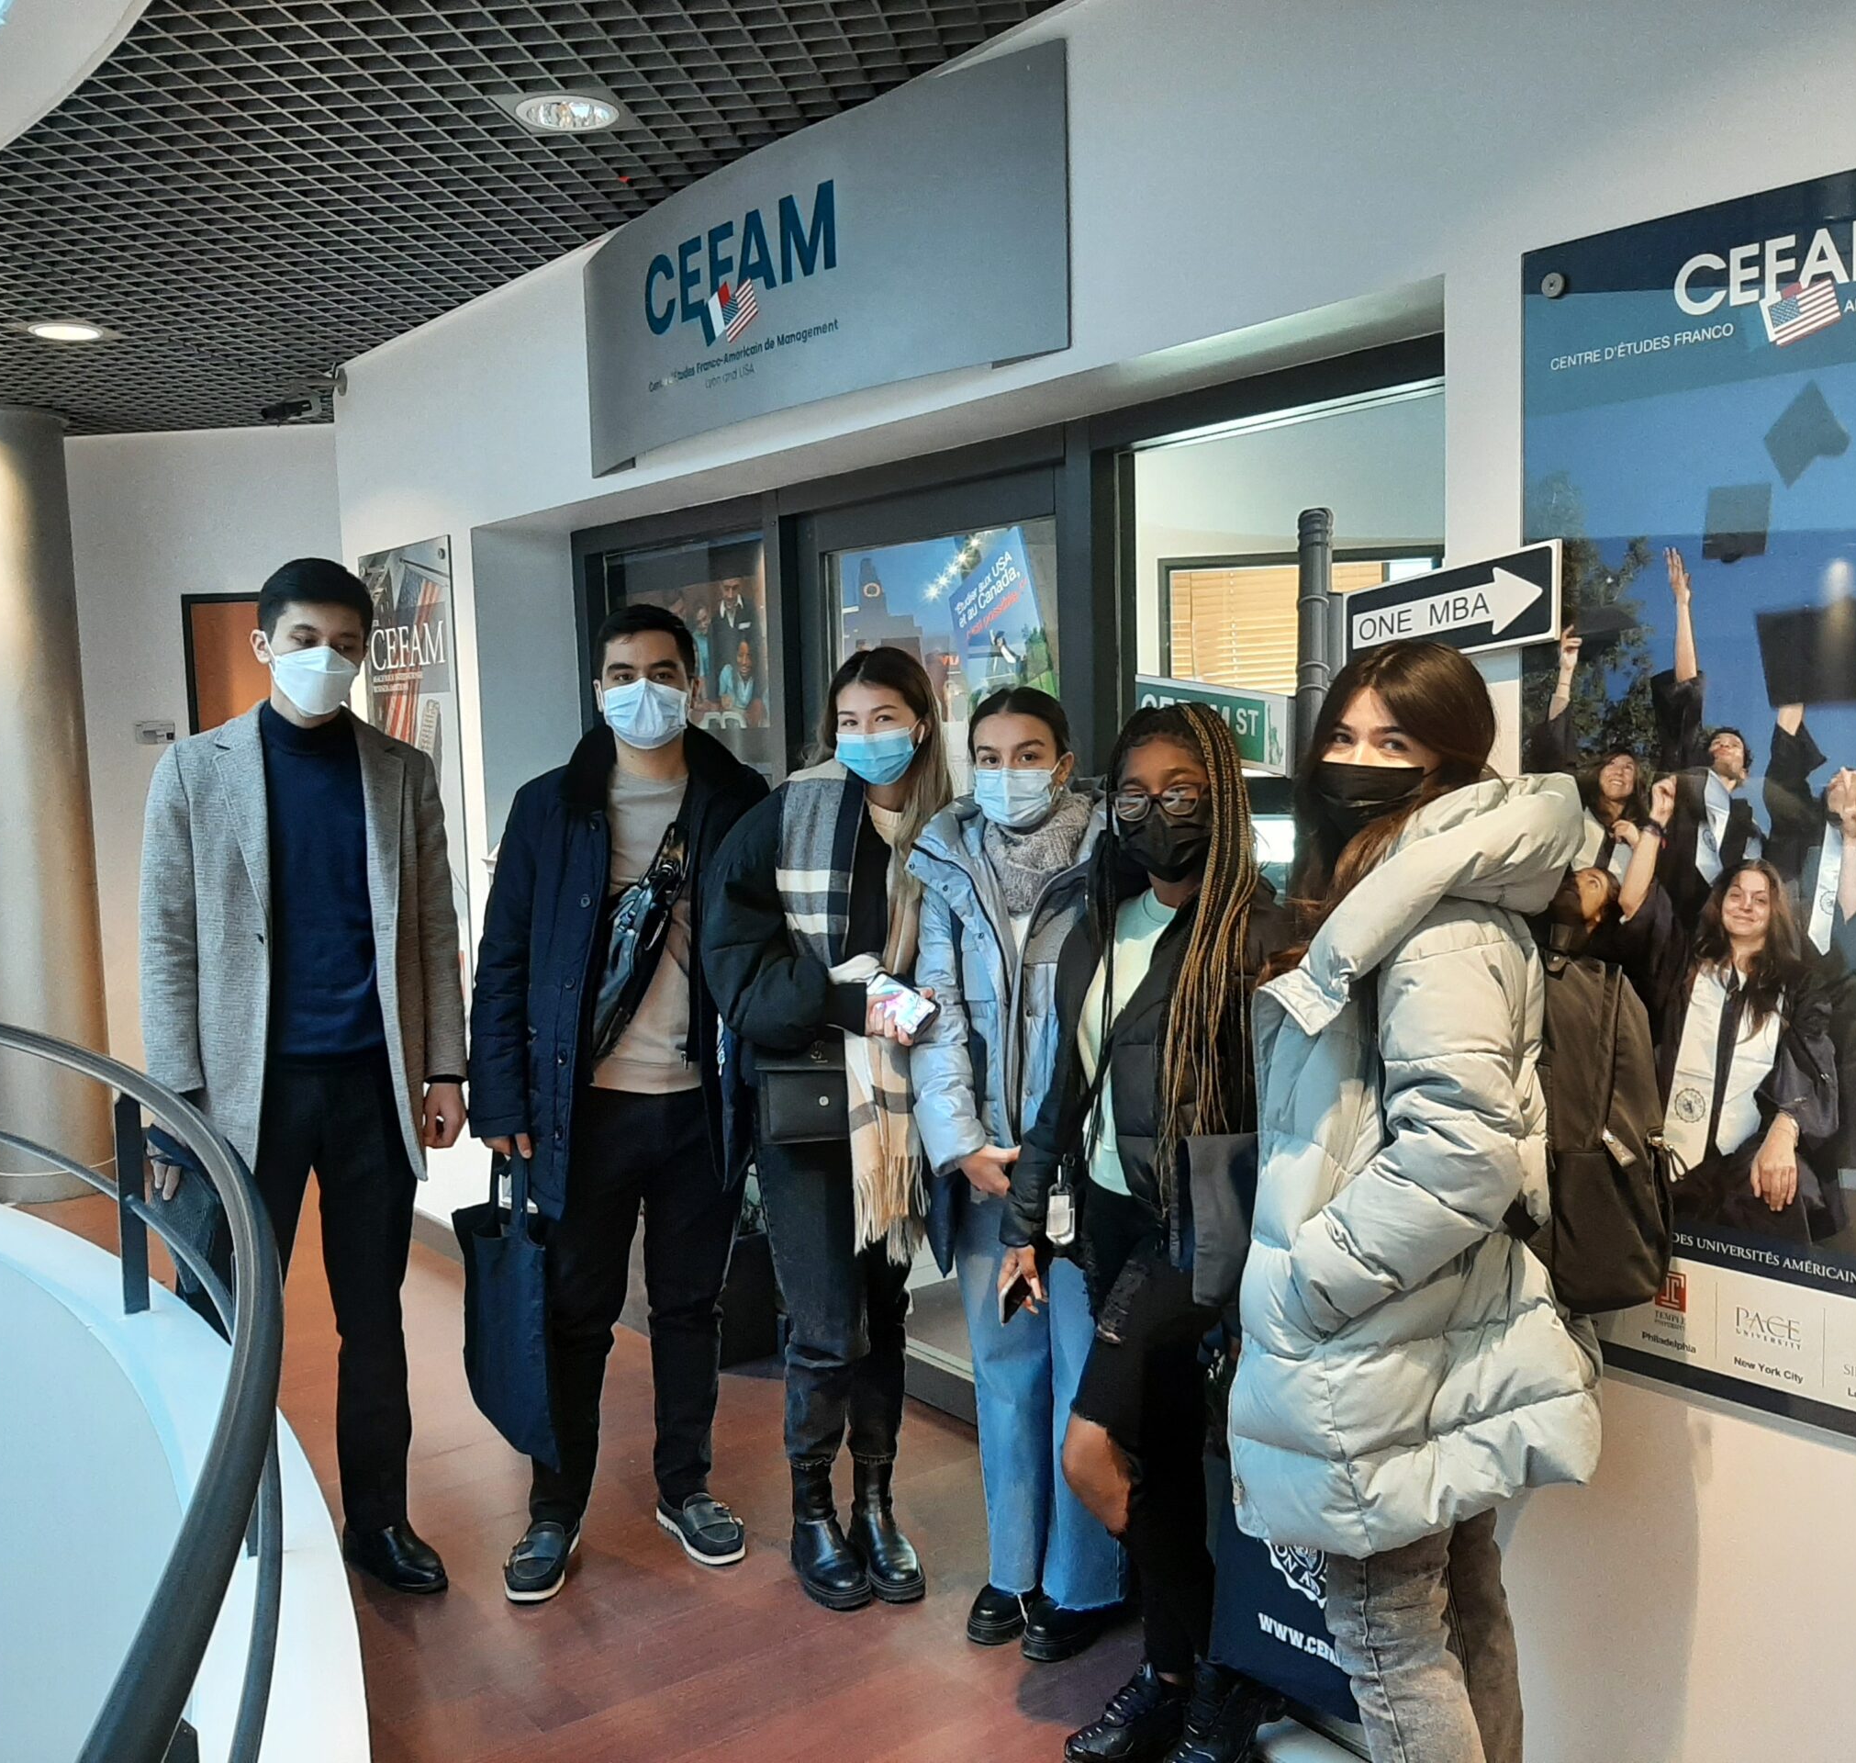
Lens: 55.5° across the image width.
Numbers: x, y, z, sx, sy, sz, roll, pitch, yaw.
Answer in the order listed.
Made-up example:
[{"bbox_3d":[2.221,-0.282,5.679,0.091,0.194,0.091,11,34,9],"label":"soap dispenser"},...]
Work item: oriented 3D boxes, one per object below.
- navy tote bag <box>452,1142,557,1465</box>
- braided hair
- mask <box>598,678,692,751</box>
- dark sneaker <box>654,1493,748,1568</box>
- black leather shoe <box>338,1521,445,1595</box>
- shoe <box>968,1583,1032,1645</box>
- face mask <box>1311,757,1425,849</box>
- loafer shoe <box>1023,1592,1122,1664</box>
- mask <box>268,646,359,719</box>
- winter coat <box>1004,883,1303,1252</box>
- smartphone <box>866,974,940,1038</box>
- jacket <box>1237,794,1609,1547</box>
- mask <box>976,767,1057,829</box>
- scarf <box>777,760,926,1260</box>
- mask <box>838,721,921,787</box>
[{"bbox_3d":[-0.743,0.750,3.100,0.100,0.530,0.320,-4,6,-31],"label":"navy tote bag"},{"bbox_3d":[0.369,0.091,2.600,0.240,0.700,0.270,0,5,19],"label":"braided hair"},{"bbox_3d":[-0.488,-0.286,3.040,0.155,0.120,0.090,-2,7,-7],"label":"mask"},{"bbox_3d":[-0.446,1.204,3.361,0.105,0.095,0.280,-4,5,-25],"label":"dark sneaker"},{"bbox_3d":[-0.967,1.223,3.190,0.270,0.100,0.100,2,6,37],"label":"black leather shoe"},{"bbox_3d":[0.137,1.208,3.066,0.100,0.105,0.270,0,5,14],"label":"shoe"},{"bbox_3d":[0.526,-0.091,2.110,0.138,0.110,0.085,1,6,30],"label":"face mask"},{"bbox_3d":[0.249,1.213,2.981,0.100,0.105,0.270,3,6,40],"label":"loafer shoe"},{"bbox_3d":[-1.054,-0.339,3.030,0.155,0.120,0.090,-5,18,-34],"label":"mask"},{"bbox_3d":[0.330,0.265,2.530,0.480,0.510,0.320,2,6,36],"label":"winter coat"},{"bbox_3d":[-0.052,0.201,2.890,0.152,0.011,0.074,28,59,37],"label":"smartphone"},{"bbox_3d":[0.642,0.350,2.300,0.420,0.960,0.520,-3,5,-21],"label":"jacket"},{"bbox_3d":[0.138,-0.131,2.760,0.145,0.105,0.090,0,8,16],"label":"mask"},{"bbox_3d":[-0.128,0.211,2.960,0.260,0.810,0.230,-3,5,-16],"label":"scarf"},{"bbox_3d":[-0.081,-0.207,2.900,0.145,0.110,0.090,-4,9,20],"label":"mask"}]

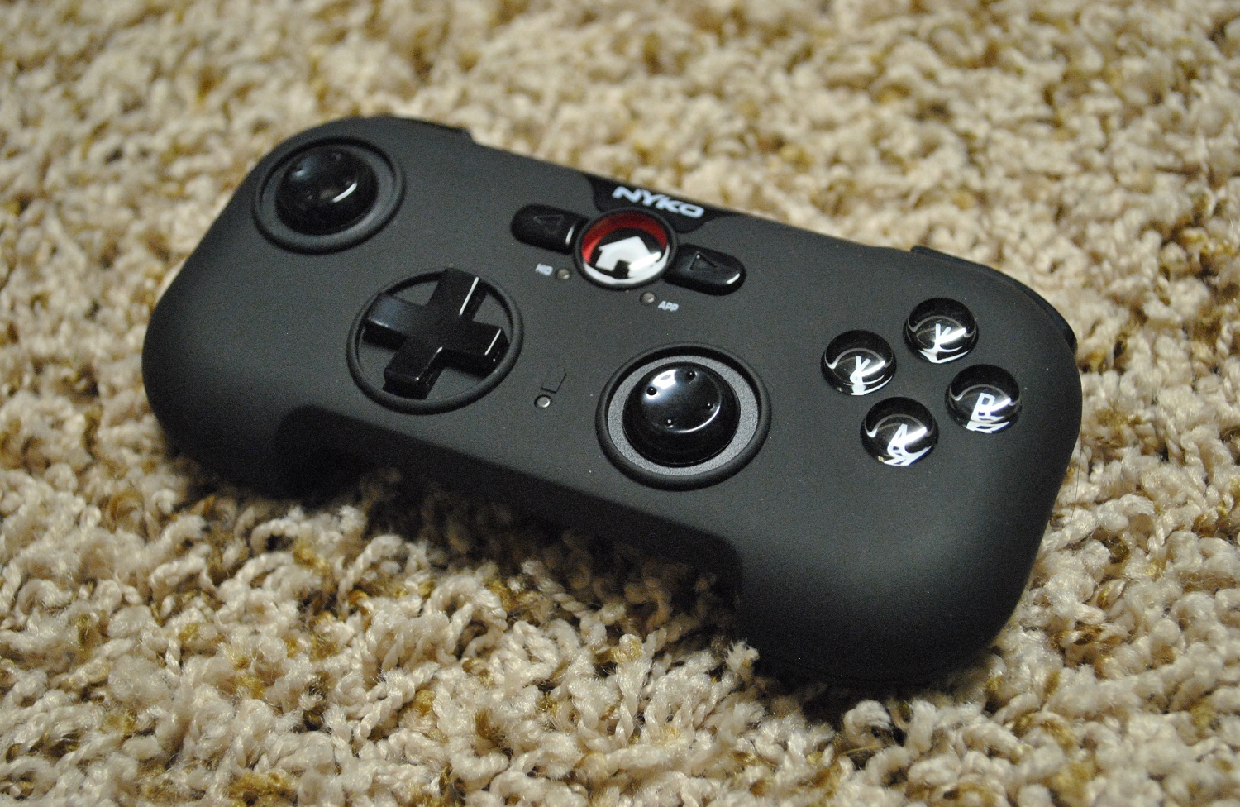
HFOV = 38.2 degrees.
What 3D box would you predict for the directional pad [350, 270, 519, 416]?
[{"bbox_3d":[-0.026,-0.010,0.247,0.025,0.005,0.025,17,61,19],"label":"directional pad"}]

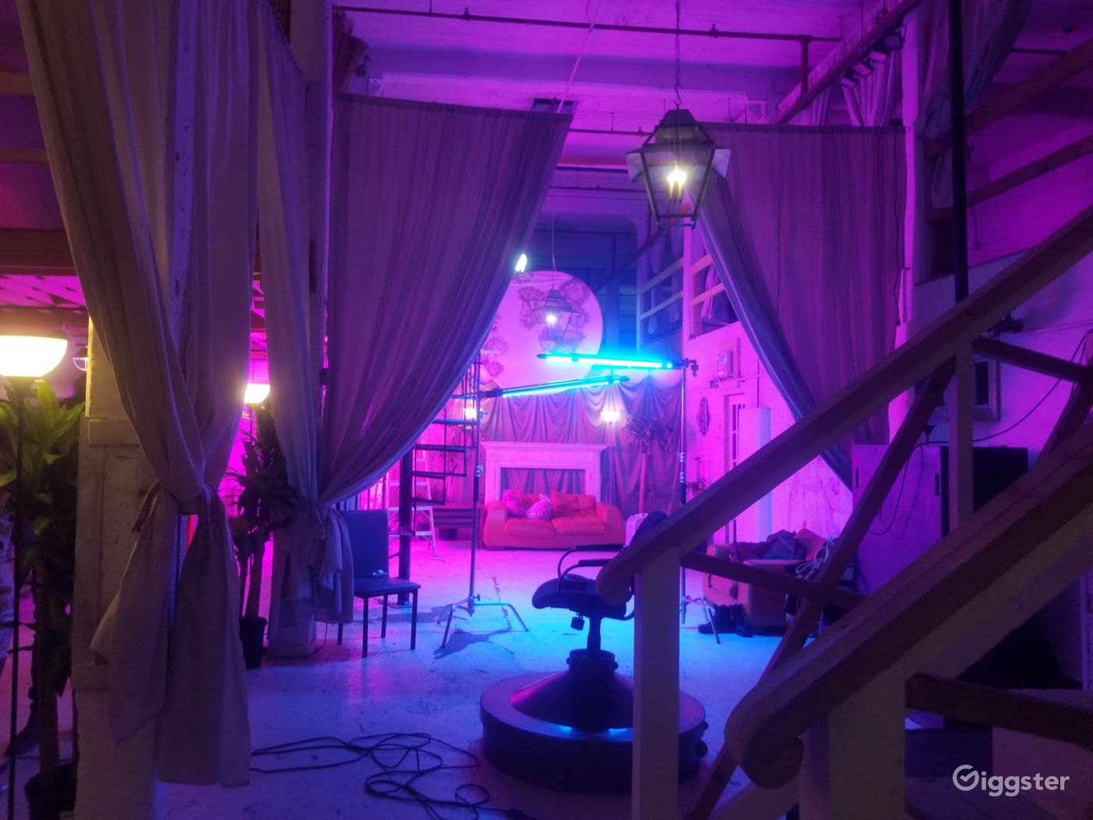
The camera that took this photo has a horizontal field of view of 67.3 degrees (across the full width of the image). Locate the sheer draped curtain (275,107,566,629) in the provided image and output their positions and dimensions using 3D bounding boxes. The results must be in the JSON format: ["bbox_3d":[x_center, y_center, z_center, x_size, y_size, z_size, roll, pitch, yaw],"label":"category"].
[{"bbox_3d":[-0.812,-0.365,5.894,1.950,3.800,0.380,1,-2,-7],"label":"sheer draped curtain"}]

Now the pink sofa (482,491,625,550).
[{"bbox_3d":[0.080,1.568,11.848,1.970,0.780,0.950,1,-2,-3],"label":"pink sofa"}]

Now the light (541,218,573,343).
[{"bbox_3d":[0.097,-1.683,10.668,0.430,1.620,0.430,1,-2,-7],"label":"light"}]

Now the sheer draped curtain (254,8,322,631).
[{"bbox_3d":[-1.594,-0.399,4.962,0.330,3.750,1.550,1,-2,-7],"label":"sheer draped curtain"}]

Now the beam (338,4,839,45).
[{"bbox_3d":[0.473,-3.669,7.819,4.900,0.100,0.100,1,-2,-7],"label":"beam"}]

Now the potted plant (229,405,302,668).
[{"bbox_3d":[-1.897,0.782,5.502,0.550,1.780,0.530,1,-2,-7],"label":"potted plant"}]

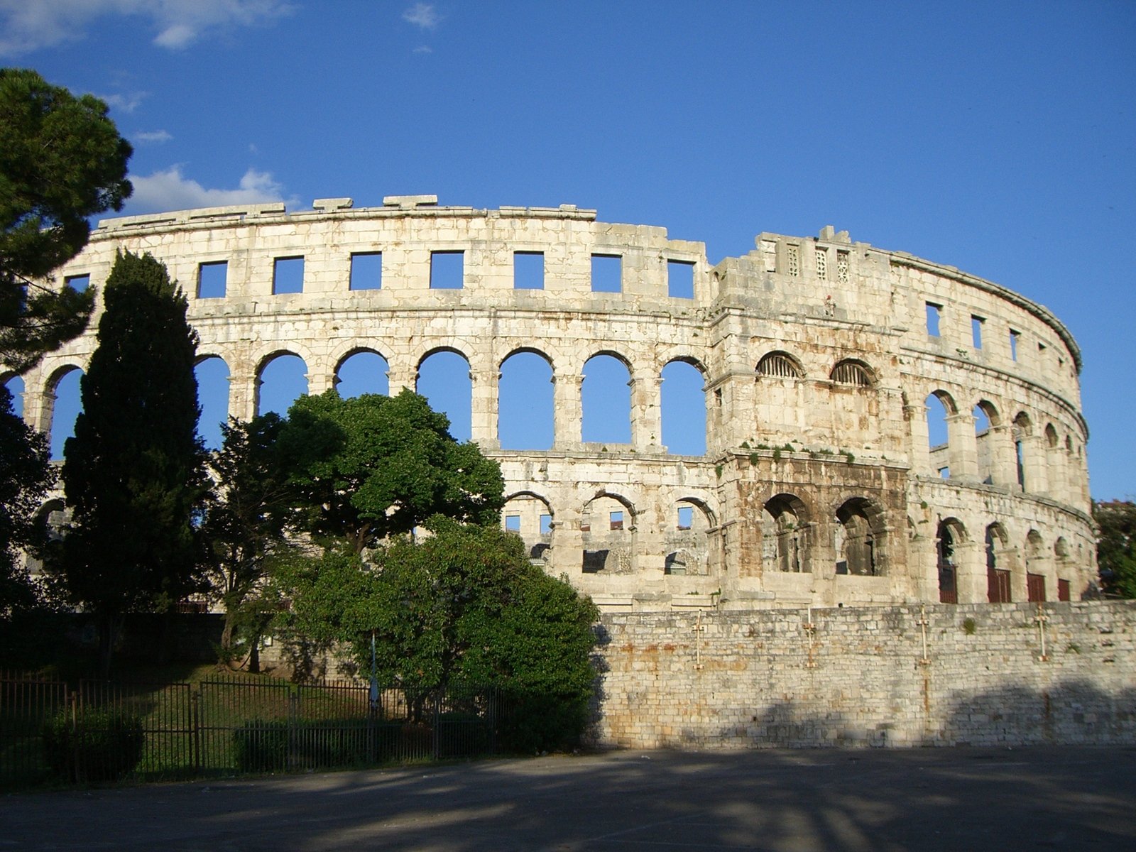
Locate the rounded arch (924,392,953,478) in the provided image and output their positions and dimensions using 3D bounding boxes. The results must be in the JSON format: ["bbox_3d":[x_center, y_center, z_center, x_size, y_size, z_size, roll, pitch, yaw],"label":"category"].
[{"bbox_3d":[26.272,0.749,88.655,3.450,6.300,1.200,9,-16,-32],"label":"rounded arch"}]

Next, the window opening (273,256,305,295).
[{"bbox_3d":[-18.035,-9.743,80.797,1.998,2.570,0.600,-2,-14,7],"label":"window opening"}]

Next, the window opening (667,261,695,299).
[{"bbox_3d":[7.485,-9.541,82.556,1.980,2.570,0.700,3,-14,-13],"label":"window opening"}]

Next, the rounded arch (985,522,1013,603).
[{"bbox_3d":[30.552,9.998,89.653,3.500,6.100,1.300,11,-17,-38],"label":"rounded arch"}]

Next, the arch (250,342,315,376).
[{"bbox_3d":[-18.090,-4.135,80.057,4.300,2.400,1.100,-2,-14,7],"label":"arch"}]

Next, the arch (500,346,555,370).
[{"bbox_3d":[-2.634,-4.155,79.216,3.456,1.609,1.000,1,-14,-5],"label":"arch"}]

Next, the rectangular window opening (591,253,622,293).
[{"bbox_3d":[2.481,-9.716,81.033,1.998,2.570,0.600,2,-14,-9],"label":"rectangular window opening"}]

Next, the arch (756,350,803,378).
[{"bbox_3d":[13.420,-3.871,80.388,3.520,1.780,0.900,5,-14,-21],"label":"arch"}]

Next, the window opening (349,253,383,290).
[{"bbox_3d":[-12.912,-9.872,80.308,1.998,2.570,0.600,-1,-14,3],"label":"window opening"}]

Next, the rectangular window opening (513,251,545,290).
[{"bbox_3d":[-2.564,-9.937,80.934,1.970,2.550,0.700,1,-14,-5],"label":"rectangular window opening"}]

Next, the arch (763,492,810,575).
[{"bbox_3d":[13.302,6.710,77.363,3.200,4.995,1.100,4,-15,-17],"label":"arch"}]

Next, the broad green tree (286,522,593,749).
[{"bbox_3d":[-3.294,5.323,32.159,8.167,5.833,7.200,1,-14,-6],"label":"broad green tree"}]

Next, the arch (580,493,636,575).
[{"bbox_3d":[2.425,6.819,78.322,3.540,5.210,1.200,2,-13,-9],"label":"arch"}]

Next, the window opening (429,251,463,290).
[{"bbox_3d":[-7.812,-10.011,81.038,2.170,2.610,0.700,0,-13,0],"label":"window opening"}]

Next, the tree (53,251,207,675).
[{"bbox_3d":[-12.004,0.772,34.307,4.144,11.931,4.144,5,-15,-19],"label":"tree"}]

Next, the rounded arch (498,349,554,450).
[{"bbox_3d":[-2.630,-1.623,78.590,3.456,6.615,1.000,1,-14,-5],"label":"rounded arch"}]

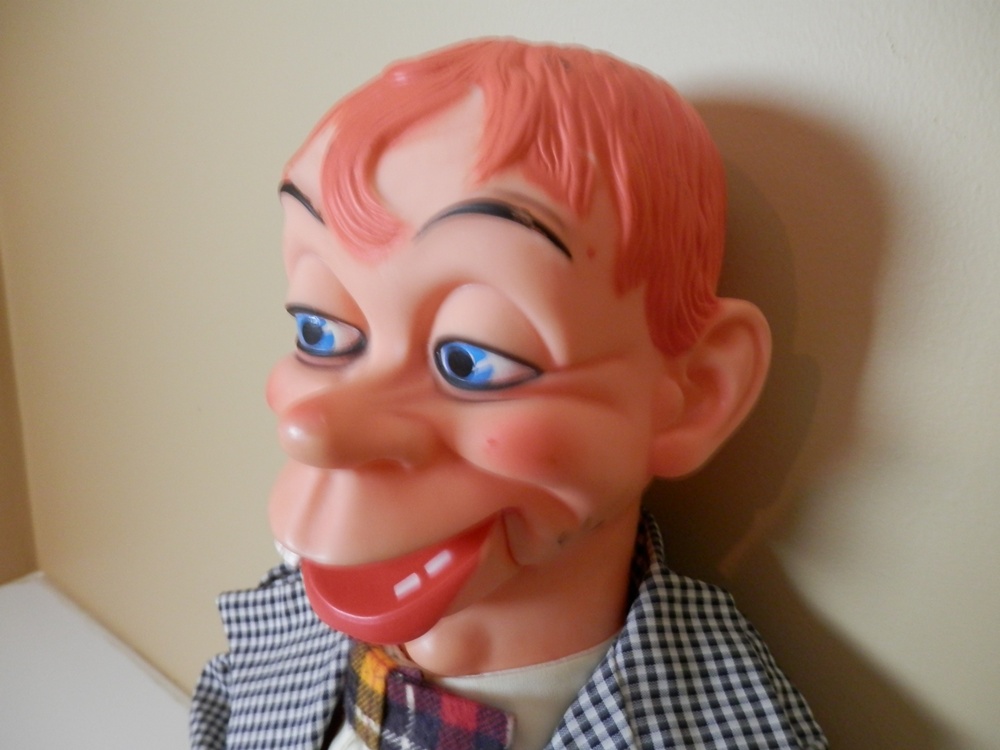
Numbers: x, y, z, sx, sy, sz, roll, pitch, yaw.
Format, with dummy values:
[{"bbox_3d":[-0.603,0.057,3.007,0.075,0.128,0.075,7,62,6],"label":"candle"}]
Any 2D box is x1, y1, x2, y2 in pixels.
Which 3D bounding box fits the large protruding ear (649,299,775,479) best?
[{"bbox_3d":[0.068,0.008,0.233,0.036,0.055,0.023,1,17,-16],"label":"large protruding ear"}]

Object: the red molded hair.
[{"bbox_3d":[0.018,-0.048,0.250,0.116,0.106,0.147,17,19,32],"label":"red molded hair"}]

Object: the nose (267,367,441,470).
[{"bbox_3d":[-0.037,0.010,0.191,0.034,0.029,0.038,17,19,32],"label":"nose"}]

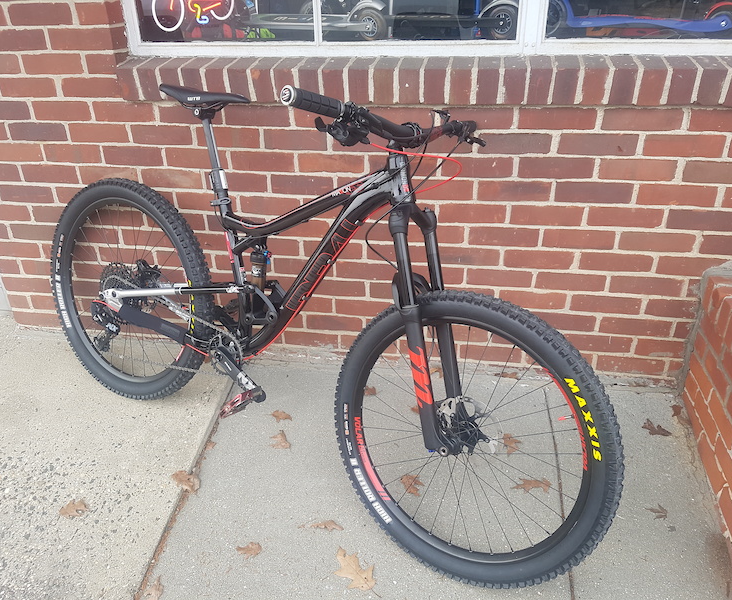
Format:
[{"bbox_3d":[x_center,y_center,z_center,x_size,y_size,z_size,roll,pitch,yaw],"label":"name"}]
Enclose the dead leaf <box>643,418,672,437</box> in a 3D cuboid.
[{"bbox_3d":[0.857,0.374,1.767,0.083,0.020,0.067,-2,34,1],"label":"dead leaf"}]

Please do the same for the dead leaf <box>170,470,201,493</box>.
[{"bbox_3d":[-0.508,0.510,1.691,0.084,0.020,0.072,-2,34,1],"label":"dead leaf"}]

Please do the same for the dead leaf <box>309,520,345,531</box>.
[{"bbox_3d":[-0.101,0.590,1.572,0.089,0.022,0.029,-2,34,1],"label":"dead leaf"}]

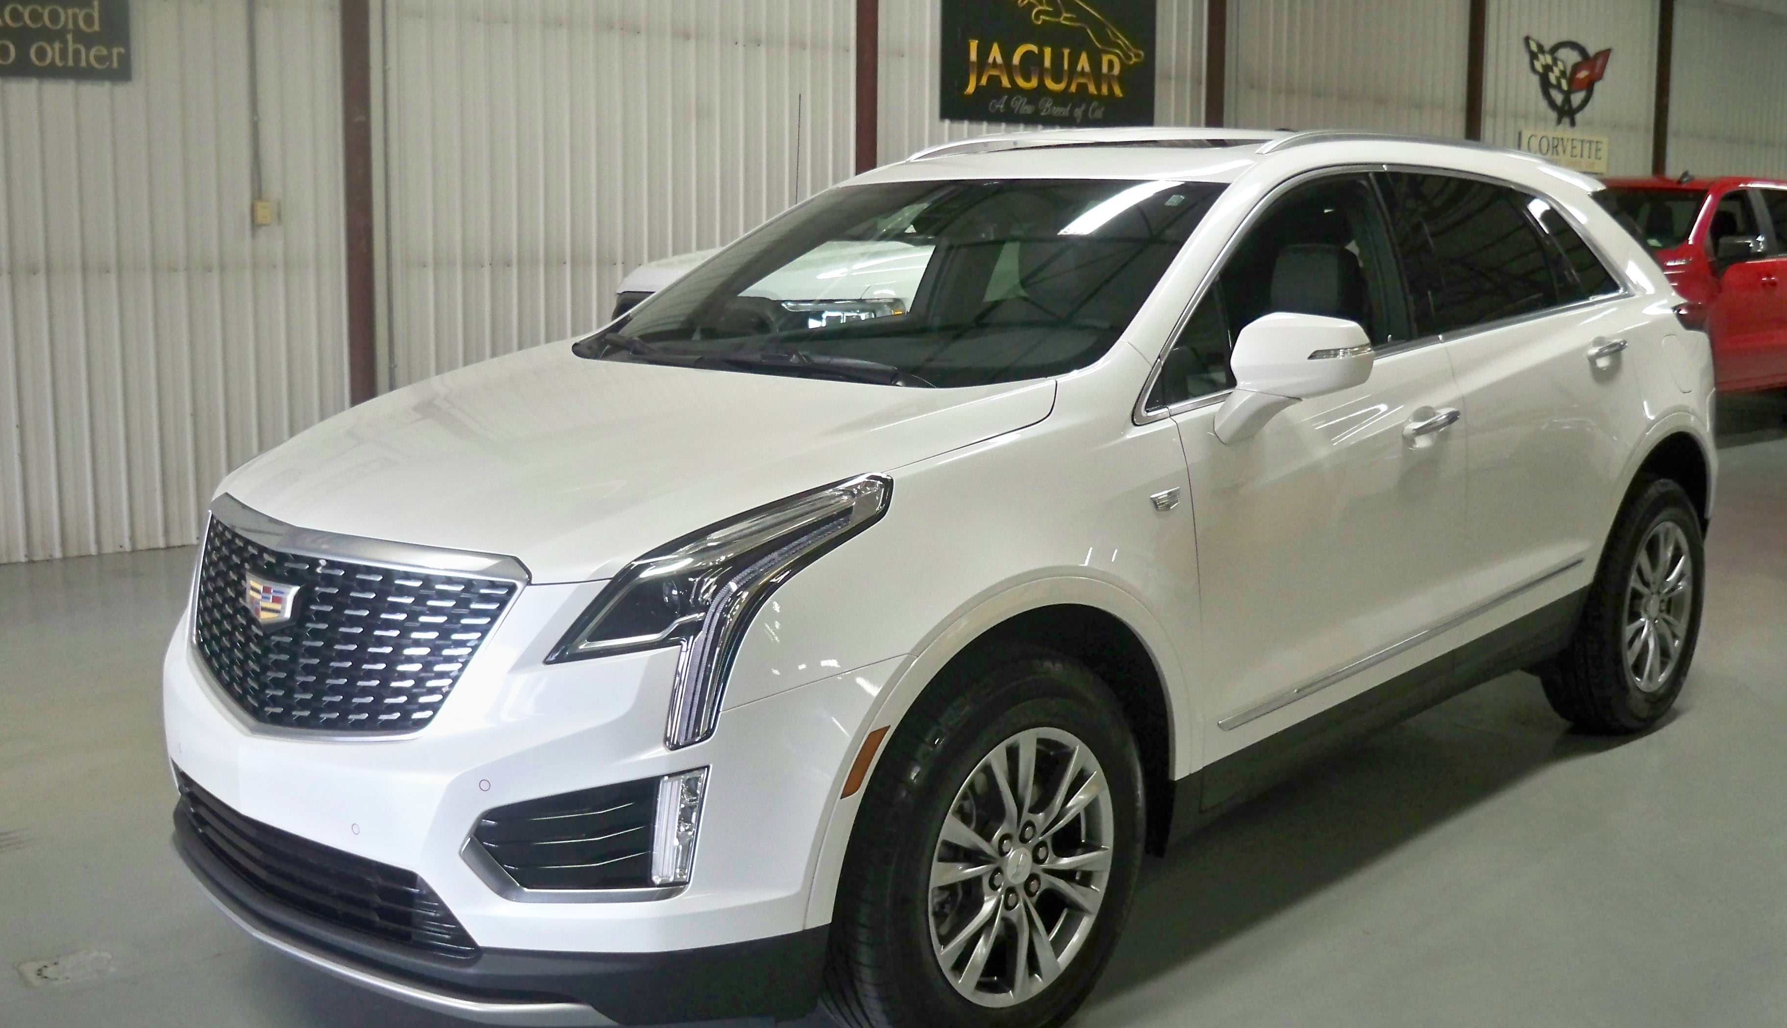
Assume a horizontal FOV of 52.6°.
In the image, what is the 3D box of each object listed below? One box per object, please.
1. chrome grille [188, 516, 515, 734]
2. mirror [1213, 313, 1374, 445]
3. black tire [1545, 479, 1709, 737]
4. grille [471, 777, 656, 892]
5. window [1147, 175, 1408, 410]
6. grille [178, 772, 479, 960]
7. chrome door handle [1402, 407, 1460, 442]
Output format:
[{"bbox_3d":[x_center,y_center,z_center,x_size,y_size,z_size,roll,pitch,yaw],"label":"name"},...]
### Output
[{"bbox_3d":[-1.032,0.207,3.169,1.020,0.315,0.190,9,13,43],"label":"chrome grille"},{"bbox_3d":[0.797,-0.272,3.590,0.230,0.260,0.250,9,13,43],"label":"mirror"},{"bbox_3d":[2.154,0.254,5.320,0.240,0.752,0.755,9,13,43],"label":"black tire"},{"bbox_3d":[-0.514,0.503,2.840,0.330,0.195,0.080,2,10,14],"label":"grille"},{"bbox_3d":[0.811,-0.497,3.869,1.040,0.465,0.060,-10,-5,-45],"label":"window"},{"bbox_3d":[-1.067,0.587,3.193,1.000,0.170,0.140,9,13,43],"label":"grille"},{"bbox_3d":[1.220,-0.204,4.112,0.060,0.055,0.240,9,13,43],"label":"chrome door handle"}]

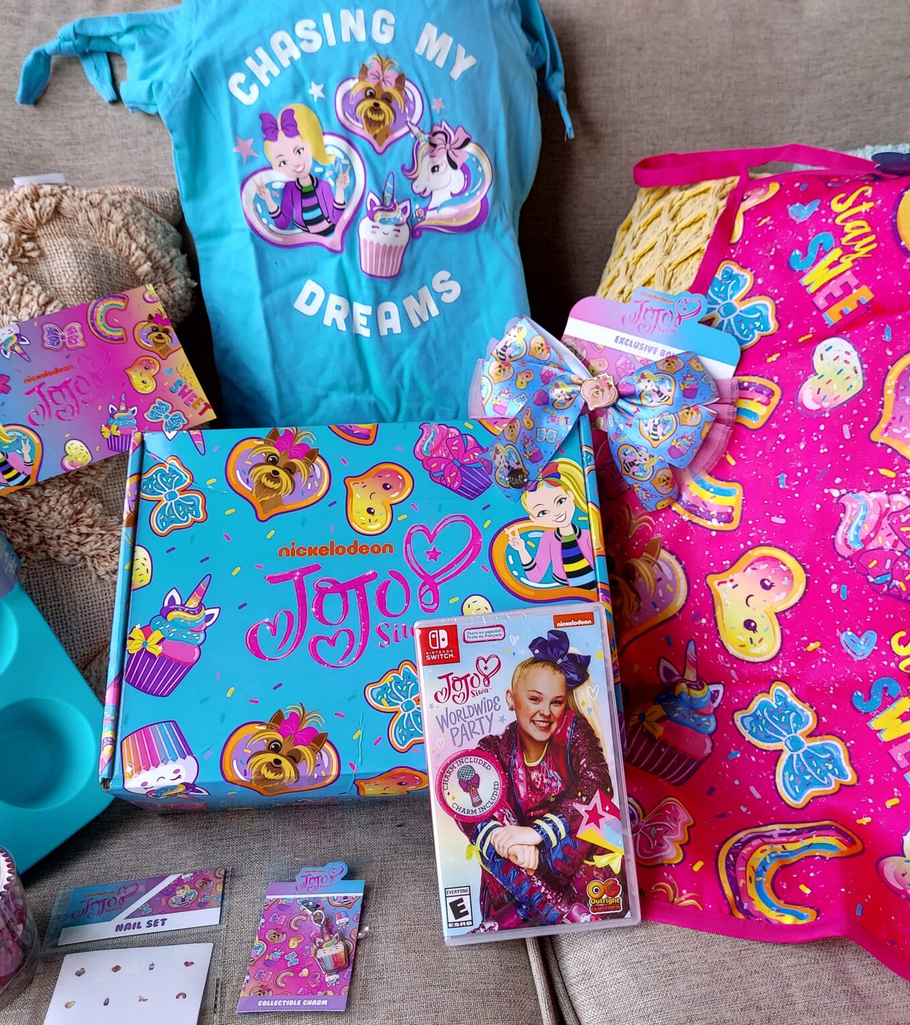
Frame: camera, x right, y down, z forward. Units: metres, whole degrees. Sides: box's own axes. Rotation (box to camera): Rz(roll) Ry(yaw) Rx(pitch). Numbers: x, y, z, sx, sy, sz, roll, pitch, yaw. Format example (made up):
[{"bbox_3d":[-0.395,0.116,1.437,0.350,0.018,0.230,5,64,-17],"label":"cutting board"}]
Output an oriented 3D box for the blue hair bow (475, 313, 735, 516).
[{"bbox_3d":[0.092,-0.062,0.622,0.162,0.112,0.045,12,-15,3],"label":"blue hair bow"}]

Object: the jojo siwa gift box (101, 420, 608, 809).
[{"bbox_3d":[-0.054,0.063,0.628,0.293,0.094,0.220,-2,65,-3],"label":"jojo siwa gift box"}]

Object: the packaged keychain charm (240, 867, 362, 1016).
[{"bbox_3d":[-0.079,0.223,0.526,0.054,0.006,0.097,-1,25,2],"label":"packaged keychain charm"}]

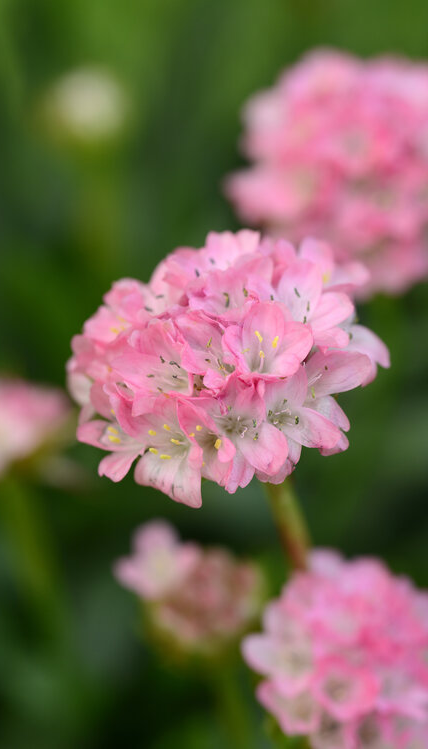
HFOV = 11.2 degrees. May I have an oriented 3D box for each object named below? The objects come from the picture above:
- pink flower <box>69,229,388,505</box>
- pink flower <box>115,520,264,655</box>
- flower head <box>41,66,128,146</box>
[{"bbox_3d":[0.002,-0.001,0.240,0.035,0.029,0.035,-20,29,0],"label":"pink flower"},{"bbox_3d":[-0.003,0.029,0.295,0.019,0.017,0.018,-7,19,0],"label":"pink flower"},{"bbox_3d":[-0.024,-0.050,0.410,0.015,0.014,0.015,0,18,0],"label":"flower head"}]

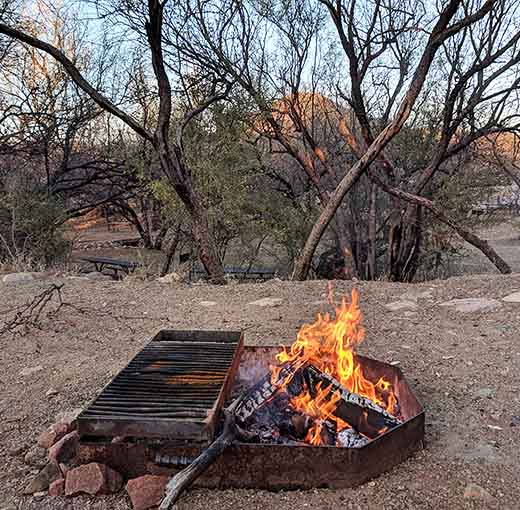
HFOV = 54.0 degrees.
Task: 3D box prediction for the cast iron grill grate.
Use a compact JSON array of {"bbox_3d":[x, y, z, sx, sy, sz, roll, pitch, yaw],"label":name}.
[{"bbox_3d":[-0.364,0.537,2.315,0.462,0.084,1.098,1,8,4],"label":"cast iron grill grate"}]

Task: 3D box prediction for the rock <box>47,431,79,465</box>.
[{"bbox_3d":[-0.701,0.696,1.823,0.098,0.095,0.095,0,8,0],"label":"rock"}]

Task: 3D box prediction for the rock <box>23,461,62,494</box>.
[{"bbox_3d":[-0.743,0.754,1.745,0.122,0.078,0.100,0,8,0],"label":"rock"}]

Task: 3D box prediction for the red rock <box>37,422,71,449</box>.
[{"bbox_3d":[-0.801,0.705,1.981,0.120,0.078,0.090,0,8,0],"label":"red rock"}]

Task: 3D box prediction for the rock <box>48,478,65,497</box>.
[{"bbox_3d":[-0.682,0.771,1.712,0.049,0.050,0.045,0,8,0],"label":"rock"}]

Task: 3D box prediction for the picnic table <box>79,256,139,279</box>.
[{"bbox_3d":[-3.570,0.542,12.800,2.000,0.760,1.500,6,10,40],"label":"picnic table"}]

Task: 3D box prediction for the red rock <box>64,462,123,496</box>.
[{"bbox_3d":[-0.569,0.745,1.744,0.180,0.098,0.110,0,8,0],"label":"red rock"}]

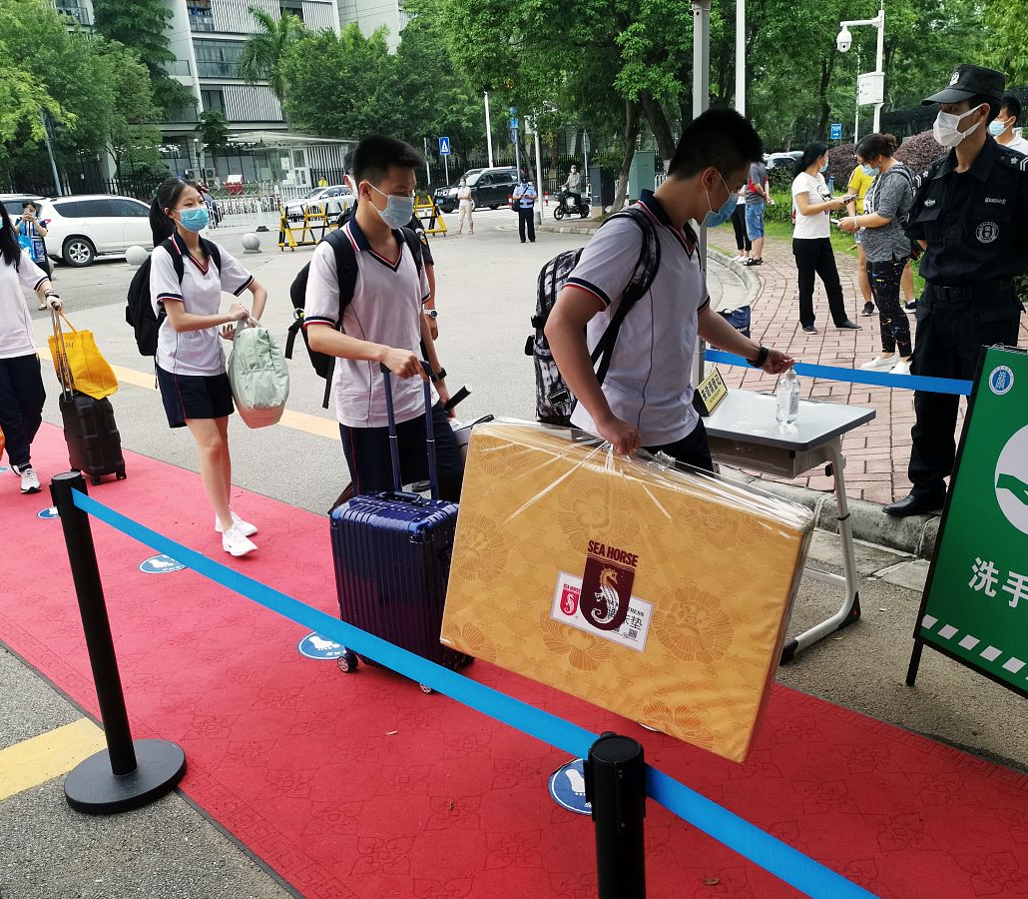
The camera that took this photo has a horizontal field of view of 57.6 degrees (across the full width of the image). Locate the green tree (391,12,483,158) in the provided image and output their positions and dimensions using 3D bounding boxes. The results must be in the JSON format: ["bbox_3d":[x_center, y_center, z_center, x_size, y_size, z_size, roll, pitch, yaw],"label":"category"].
[{"bbox_3d":[-3.980,-18.563,50.000,6.000,9.000,6.000,-3,16,0],"label":"green tree"}]

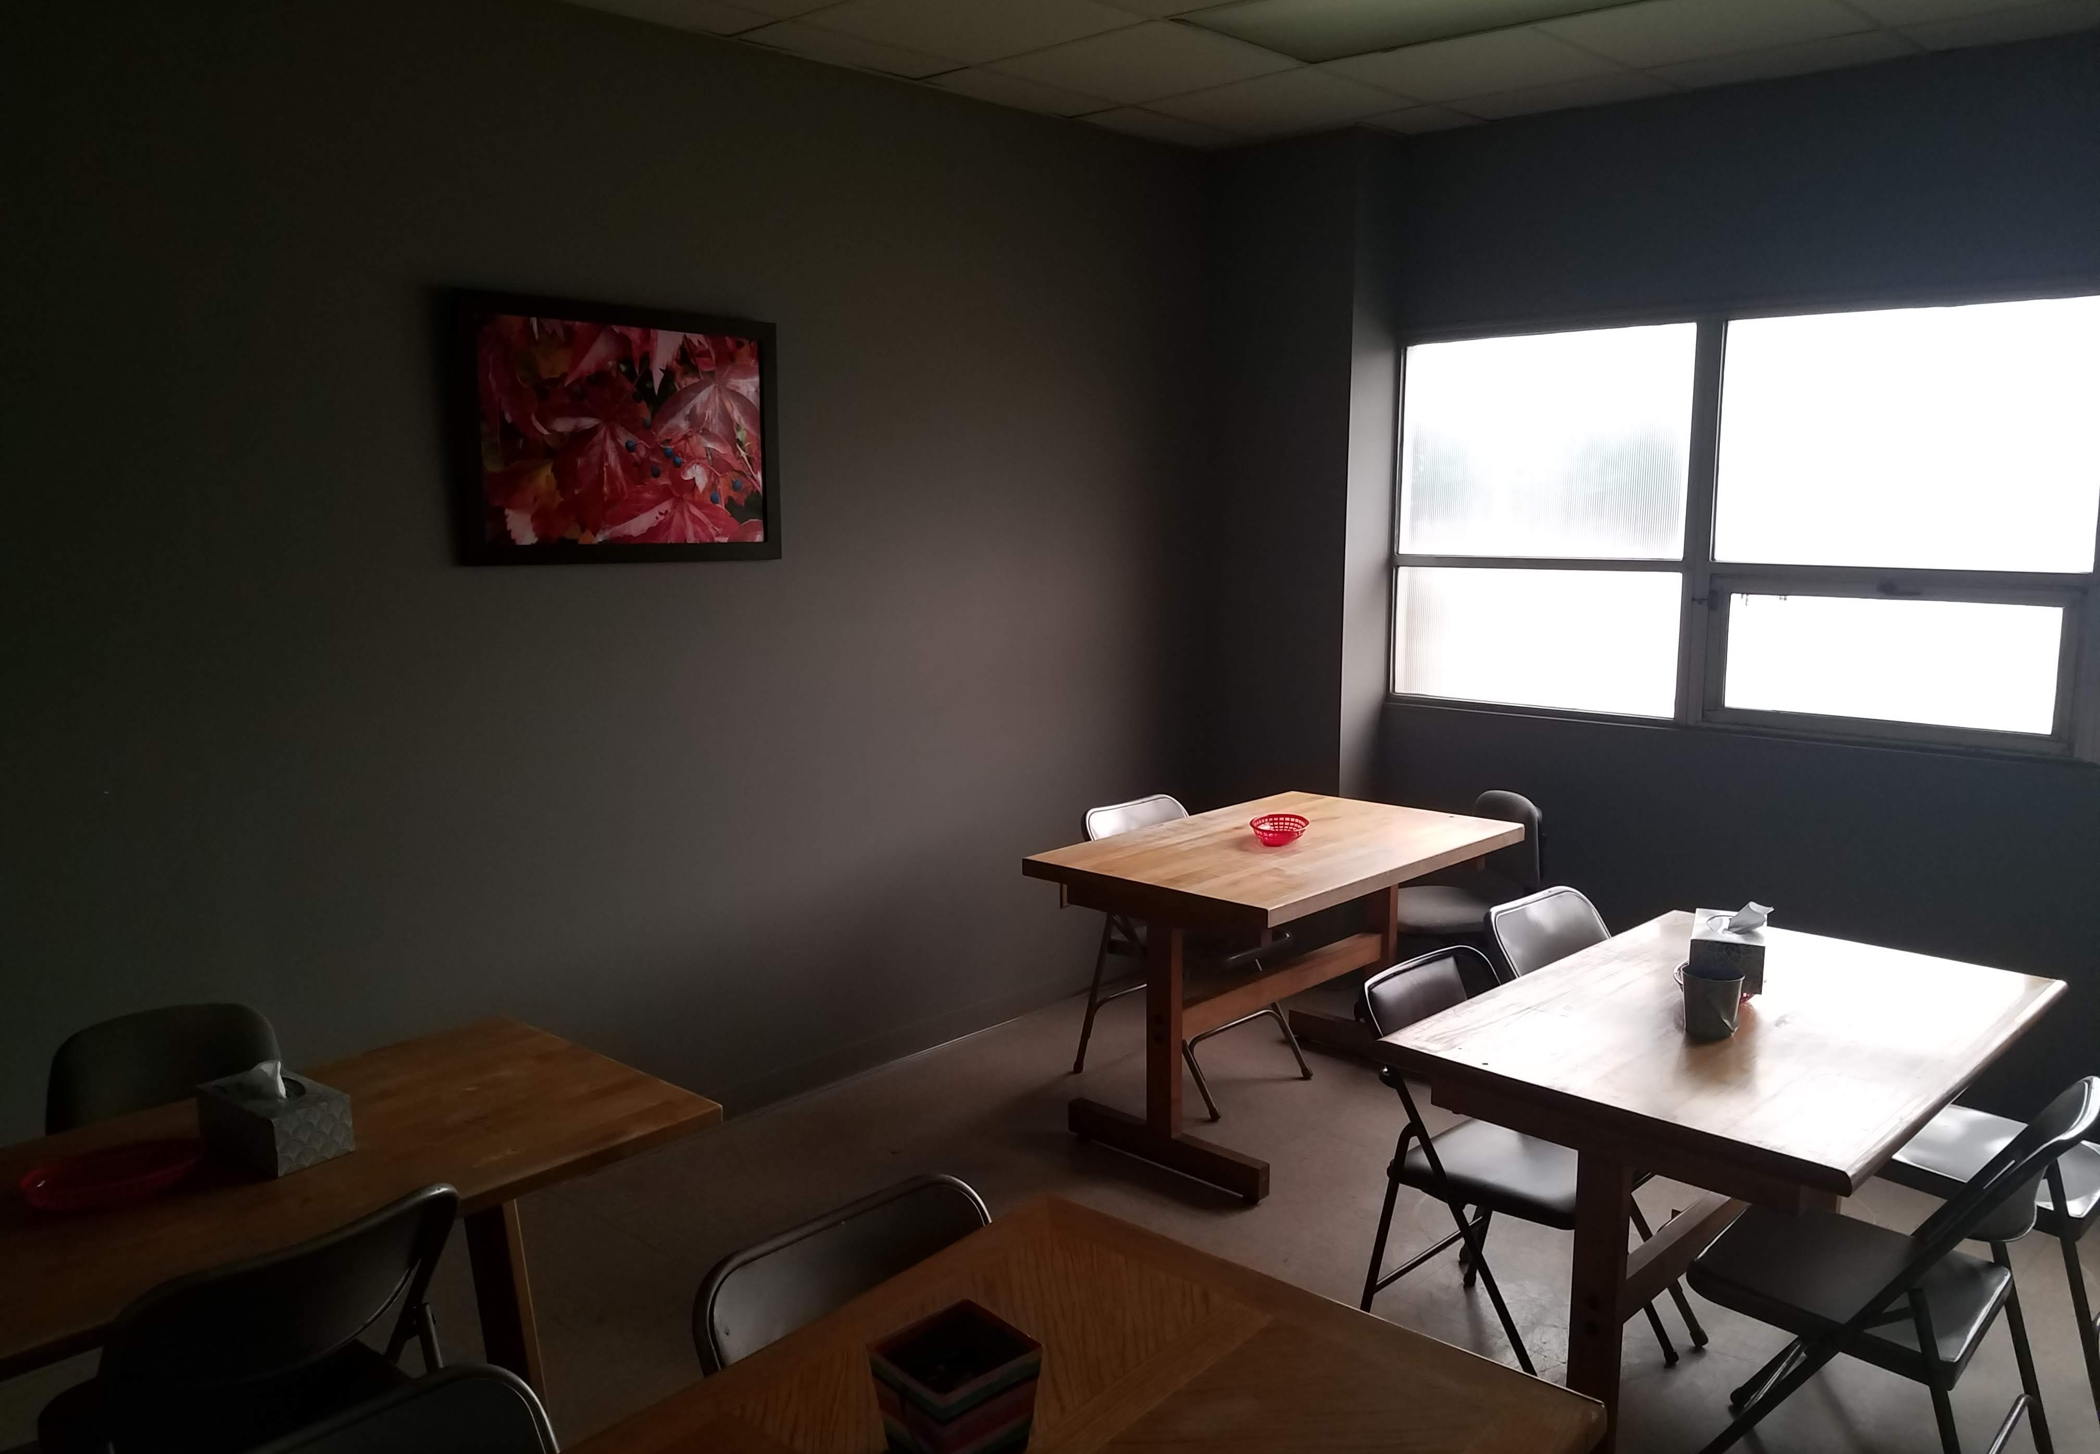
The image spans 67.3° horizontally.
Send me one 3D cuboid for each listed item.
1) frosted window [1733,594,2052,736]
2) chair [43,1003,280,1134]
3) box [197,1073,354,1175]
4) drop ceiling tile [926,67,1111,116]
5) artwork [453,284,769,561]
[{"bbox_3d":[2.211,-0.177,4.188,0.810,0.320,0.030,8,12,43],"label":"frosted window"},{"bbox_3d":[-1.323,0.887,2.577,0.540,0.780,0.450,9,13,43],"label":"chair"},{"bbox_3d":[-1.109,0.562,2.262,0.207,0.085,0.112,6,11,36],"label":"box"},{"bbox_3d":[-0.068,-1.764,4.372,0.216,0.020,0.594,9,13,43],"label":"drop ceiling tile"},{"bbox_3d":[-0.991,-0.683,3.704,0.030,0.587,0.851,9,13,43],"label":"artwork"}]

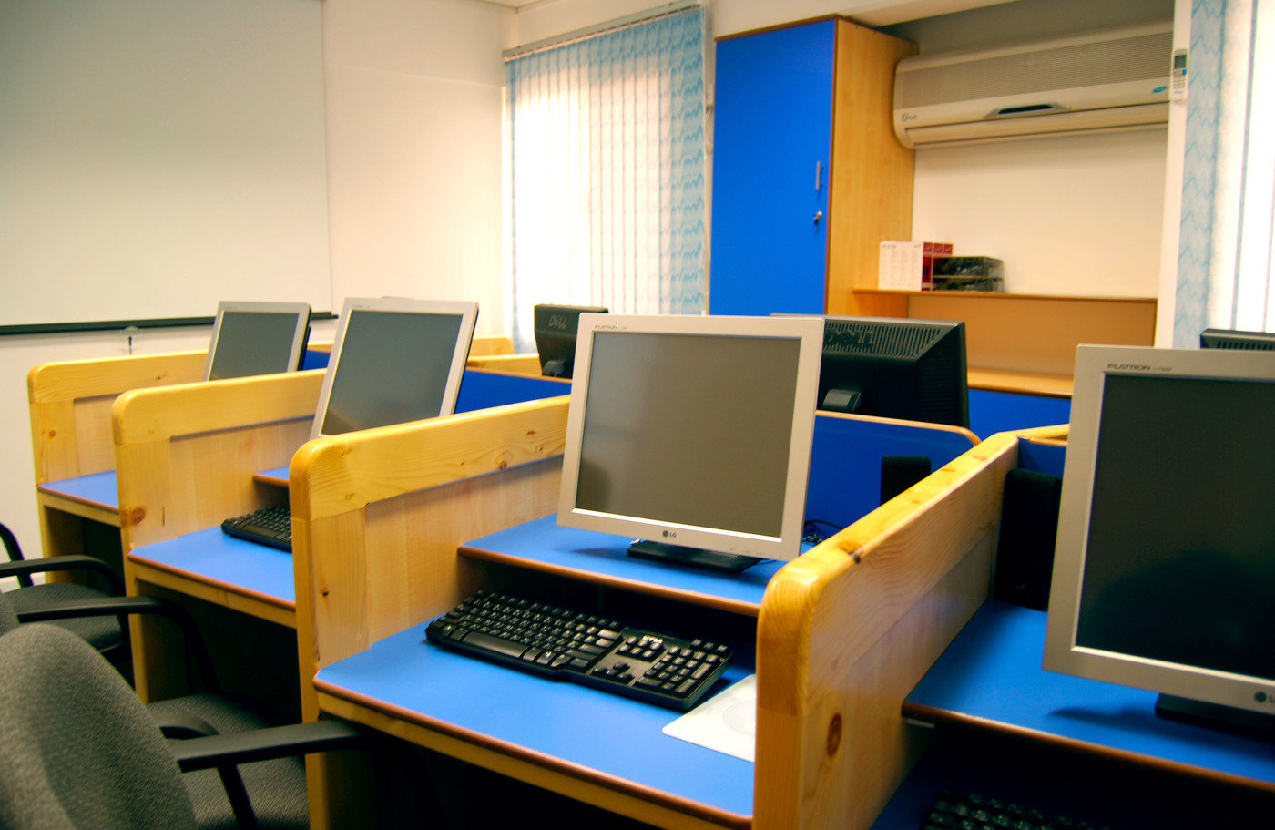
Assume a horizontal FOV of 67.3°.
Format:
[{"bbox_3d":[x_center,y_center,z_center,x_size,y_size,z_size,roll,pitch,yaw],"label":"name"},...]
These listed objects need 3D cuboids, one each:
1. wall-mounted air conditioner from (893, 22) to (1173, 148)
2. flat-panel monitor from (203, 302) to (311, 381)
[{"bbox_3d":[1.291,-1.048,3.096,0.890,0.282,0.190,9,12,43],"label":"wall-mounted air conditioner"},{"bbox_3d":[-0.981,-0.114,2.578,0.396,0.370,0.220,6,11,34],"label":"flat-panel monitor"}]

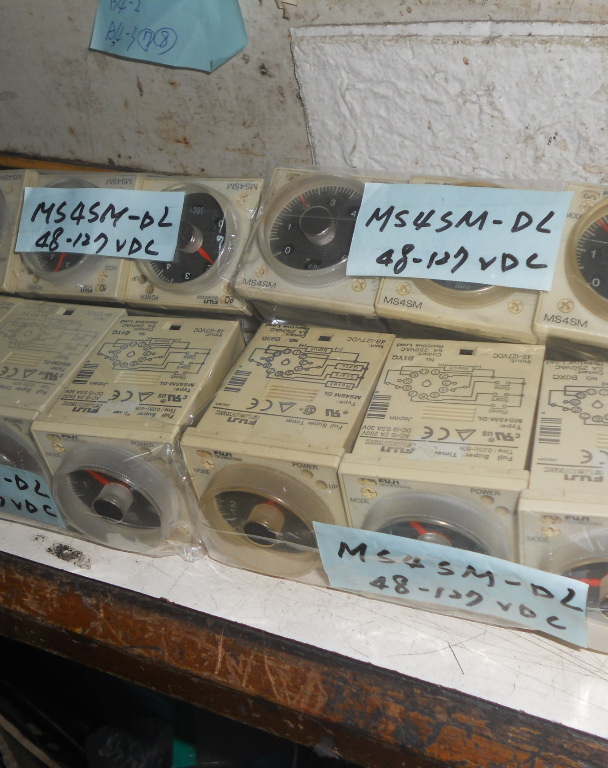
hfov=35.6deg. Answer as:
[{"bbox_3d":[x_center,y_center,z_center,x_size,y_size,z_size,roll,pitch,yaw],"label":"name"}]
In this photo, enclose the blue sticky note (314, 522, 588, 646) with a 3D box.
[{"bbox_3d":[0.038,0.053,0.249,0.072,0.028,0.002,9,45,24],"label":"blue sticky note"}]

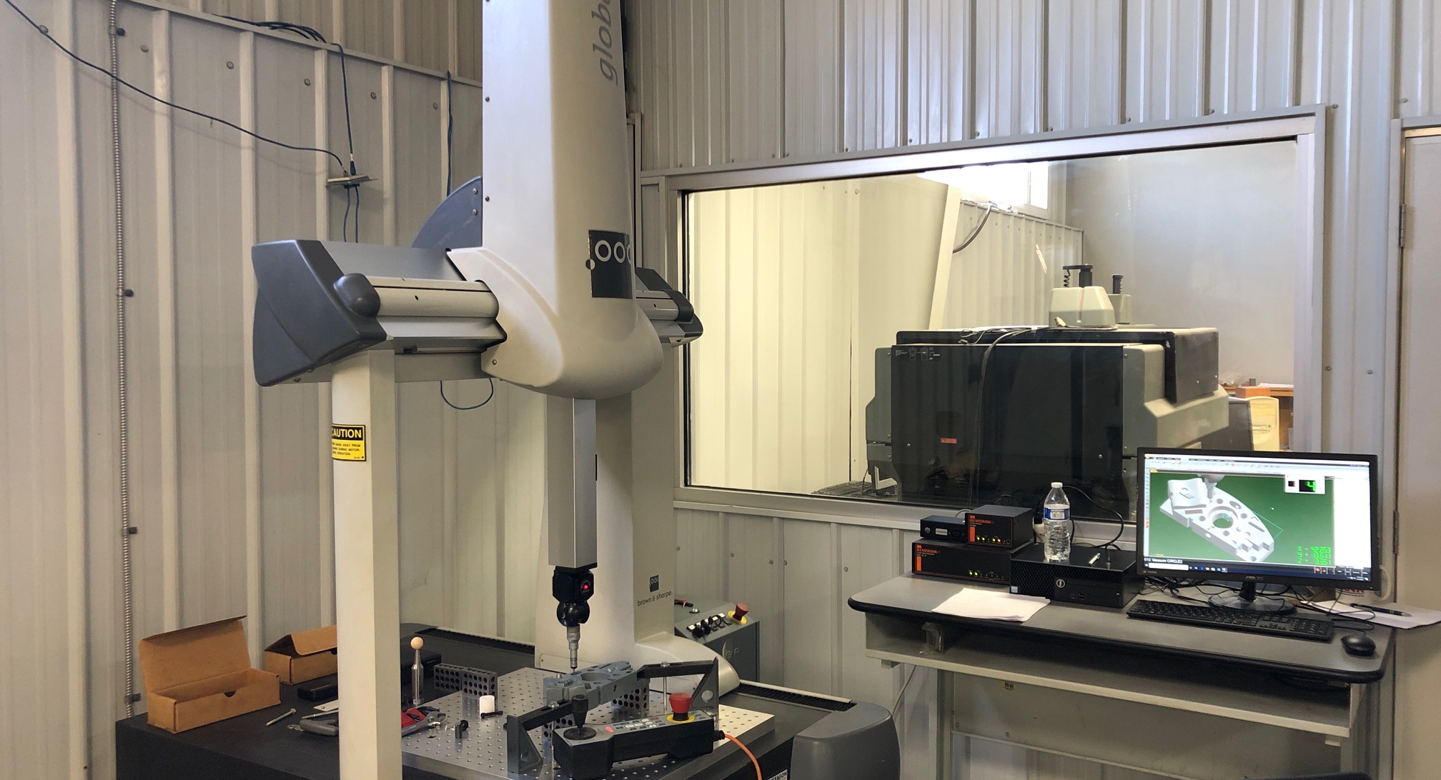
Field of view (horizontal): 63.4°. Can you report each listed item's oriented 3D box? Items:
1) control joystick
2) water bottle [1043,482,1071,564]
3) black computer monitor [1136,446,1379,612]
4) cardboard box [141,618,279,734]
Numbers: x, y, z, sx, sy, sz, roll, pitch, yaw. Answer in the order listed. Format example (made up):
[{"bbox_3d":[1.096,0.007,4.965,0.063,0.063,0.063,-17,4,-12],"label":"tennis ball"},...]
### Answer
[{"bbox_3d":[-0.234,0.542,1.944,0.054,0.062,0.054,1,11,0],"label":"control joystick"},{"bbox_3d":[0.880,0.340,3.040,0.065,0.203,0.065,1,2,32],"label":"water bottle"},{"bbox_3d":[1.338,0.346,2.922,0.550,0.384,0.210,1,2,19],"label":"black computer monitor"},{"bbox_3d":[-1.031,0.569,2.350,0.127,0.162,0.228,1,2,32],"label":"cardboard box"}]

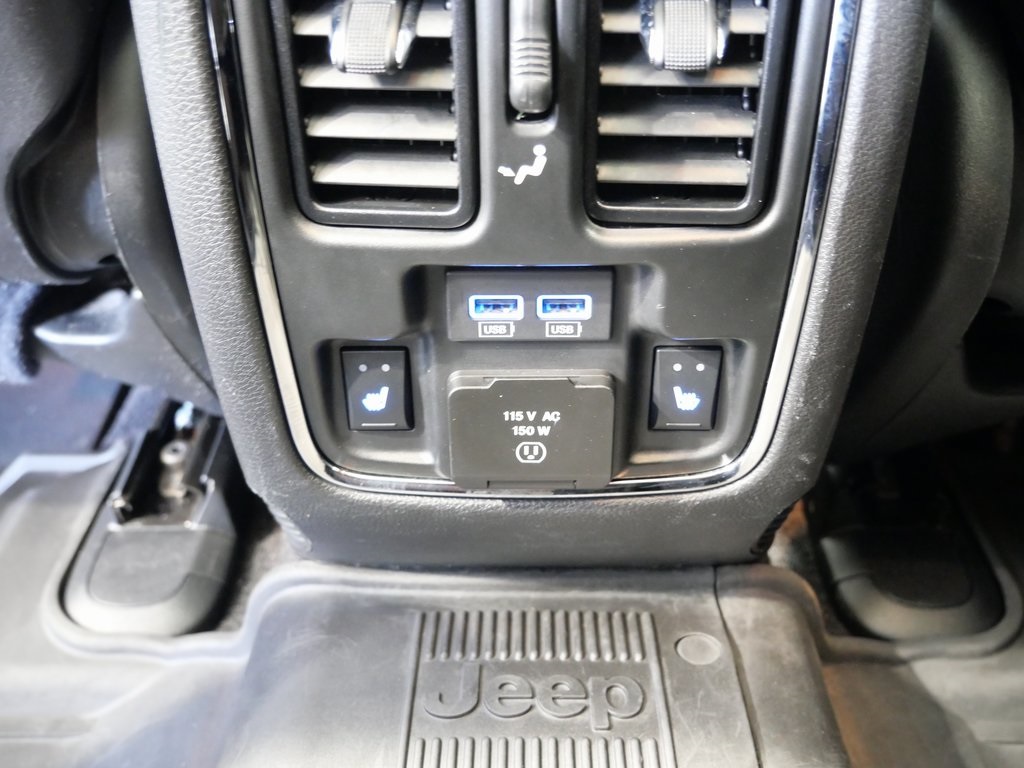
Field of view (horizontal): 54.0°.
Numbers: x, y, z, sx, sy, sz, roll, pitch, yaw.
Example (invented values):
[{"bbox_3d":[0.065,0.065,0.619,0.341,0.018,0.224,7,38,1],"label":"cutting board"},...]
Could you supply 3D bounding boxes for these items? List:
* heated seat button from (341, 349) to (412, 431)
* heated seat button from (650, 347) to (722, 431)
[{"bbox_3d":[-0.043,0.000,0.326,0.021,0.031,0.010,0,29,0],"label":"heated seat button"},{"bbox_3d":[0.056,0.000,0.326,0.021,0.031,0.010,0,29,0],"label":"heated seat button"}]

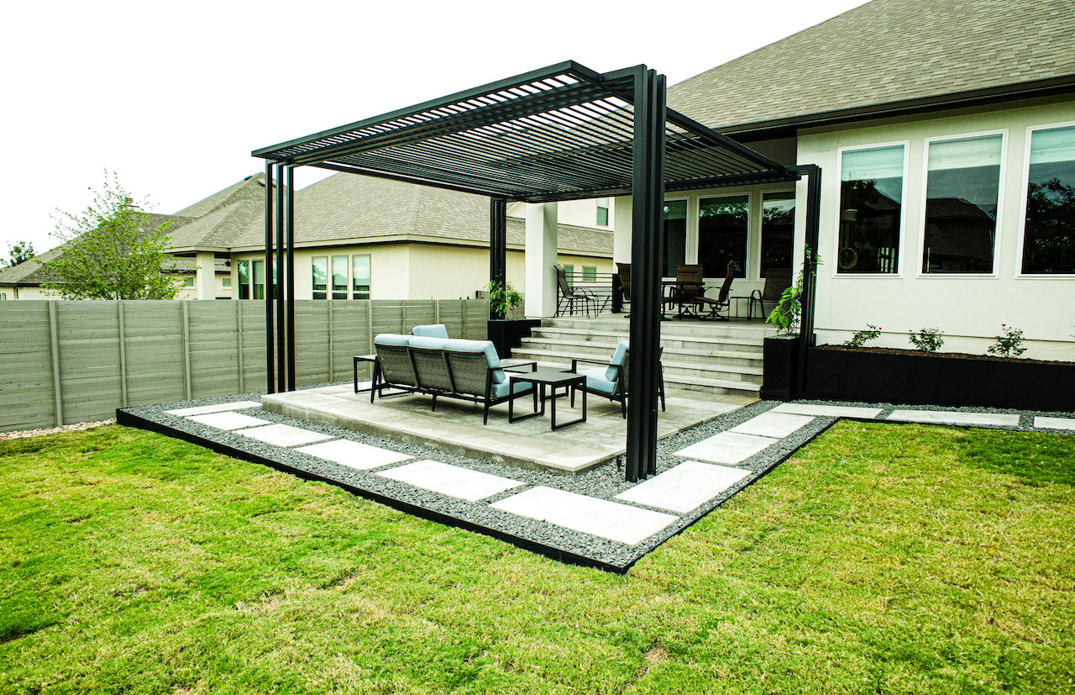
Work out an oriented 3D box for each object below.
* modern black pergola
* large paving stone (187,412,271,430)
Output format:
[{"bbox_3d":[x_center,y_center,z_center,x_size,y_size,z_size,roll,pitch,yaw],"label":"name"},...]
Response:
[{"bbox_3d":[0.081,-0.850,8.738,5.864,3.370,5.638,5,6,39],"label":"modern black pergola"},{"bbox_3d":[-4.014,0.979,8.171,1.220,0.060,0.610,5,6,39],"label":"large paving stone"}]

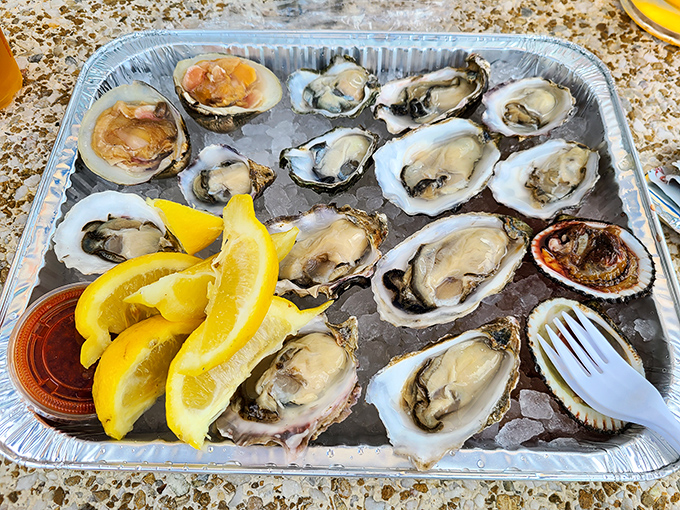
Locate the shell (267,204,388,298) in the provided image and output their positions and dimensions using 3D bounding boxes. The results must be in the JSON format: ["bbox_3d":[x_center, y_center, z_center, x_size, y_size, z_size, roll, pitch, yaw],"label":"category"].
[{"bbox_3d":[-0.007,0.002,0.270,0.073,0.025,0.055,-16,62,-9],"label":"shell"}]

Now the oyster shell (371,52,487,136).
[{"bbox_3d":[0.055,-0.094,0.316,0.078,0.026,0.044,-21,67,-9],"label":"oyster shell"}]

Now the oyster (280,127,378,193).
[{"bbox_3d":[-0.002,-0.052,0.298,0.060,0.021,0.042,-26,64,-14],"label":"oyster"}]

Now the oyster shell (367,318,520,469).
[{"bbox_3d":[0.044,0.062,0.226,0.081,0.025,0.048,-38,67,-19],"label":"oyster shell"}]

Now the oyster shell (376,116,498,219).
[{"bbox_3d":[0.056,-0.047,0.297,0.079,0.024,0.059,-28,64,-15],"label":"oyster shell"}]

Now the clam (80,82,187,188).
[{"bbox_3d":[-0.116,-0.066,0.300,0.060,0.030,0.069,-16,69,-6],"label":"clam"}]

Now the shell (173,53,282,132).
[{"bbox_3d":[-0.070,-0.101,0.323,0.075,0.029,0.052,19,57,13],"label":"shell"}]

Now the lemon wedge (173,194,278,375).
[{"bbox_3d":[-0.047,0.013,0.215,0.033,0.030,0.081,7,61,4],"label":"lemon wedge"}]

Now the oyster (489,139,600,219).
[{"bbox_3d":[0.119,-0.041,0.292,0.070,0.022,0.043,-26,64,-14],"label":"oyster"}]

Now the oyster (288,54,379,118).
[{"bbox_3d":[-0.004,-0.101,0.321,0.054,0.022,0.047,1,69,1],"label":"oyster"}]

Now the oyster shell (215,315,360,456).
[{"bbox_3d":[-0.021,0.059,0.227,0.077,0.027,0.046,-40,68,-20],"label":"oyster shell"}]

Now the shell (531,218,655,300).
[{"bbox_3d":[0.124,0.006,0.261,0.059,0.024,0.045,10,61,5],"label":"shell"}]

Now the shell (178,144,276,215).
[{"bbox_3d":[-0.061,-0.038,0.287,0.053,0.022,0.044,1,66,1],"label":"shell"}]

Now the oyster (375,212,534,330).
[{"bbox_3d":[0.058,0.010,0.266,0.093,0.025,0.048,-29,65,-15],"label":"oyster"}]

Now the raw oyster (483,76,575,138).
[{"bbox_3d":[0.113,-0.087,0.316,0.055,0.022,0.045,-12,64,-6],"label":"raw oyster"}]

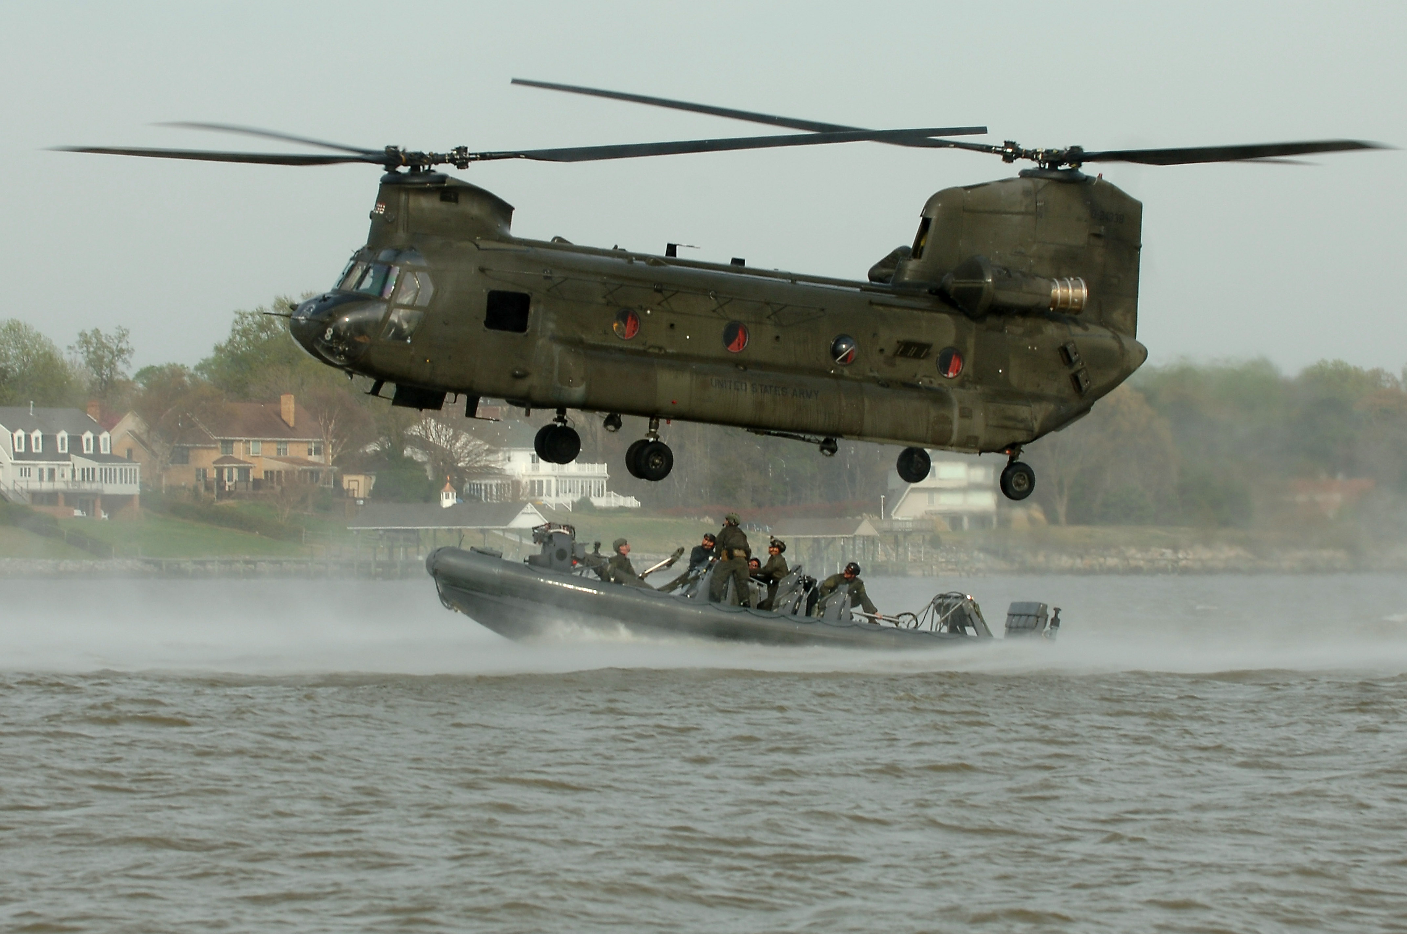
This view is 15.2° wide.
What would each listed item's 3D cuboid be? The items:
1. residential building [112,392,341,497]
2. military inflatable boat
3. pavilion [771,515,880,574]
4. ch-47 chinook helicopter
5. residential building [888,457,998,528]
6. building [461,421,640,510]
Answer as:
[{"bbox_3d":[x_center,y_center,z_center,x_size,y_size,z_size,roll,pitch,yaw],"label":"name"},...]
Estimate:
[{"bbox_3d":[-46.892,-2.095,515.000,18.500,9.700,12.000,1,-1,-38],"label":"residential building"},{"bbox_3d":[0.664,2.283,87.200,10.900,2.050,3.200,8,-4,-25],"label":"military inflatable boat"},{"bbox_3d":[11.014,7.359,480.000,8.600,5.100,5.900,-1,-1,25],"label":"pavilion"},{"bbox_3d":[0.637,-3.112,85.375,27.760,6.300,18.200,6,1,-29],"label":"ch-47 chinook helicopter"},{"bbox_3d":[22.322,2.001,492.000,10.300,7.900,9.500,0,-1,6],"label":"residential building"},{"bbox_3d":[-15.094,-0.161,515.000,16.300,8.500,10.500,0,-1,-12],"label":"building"}]

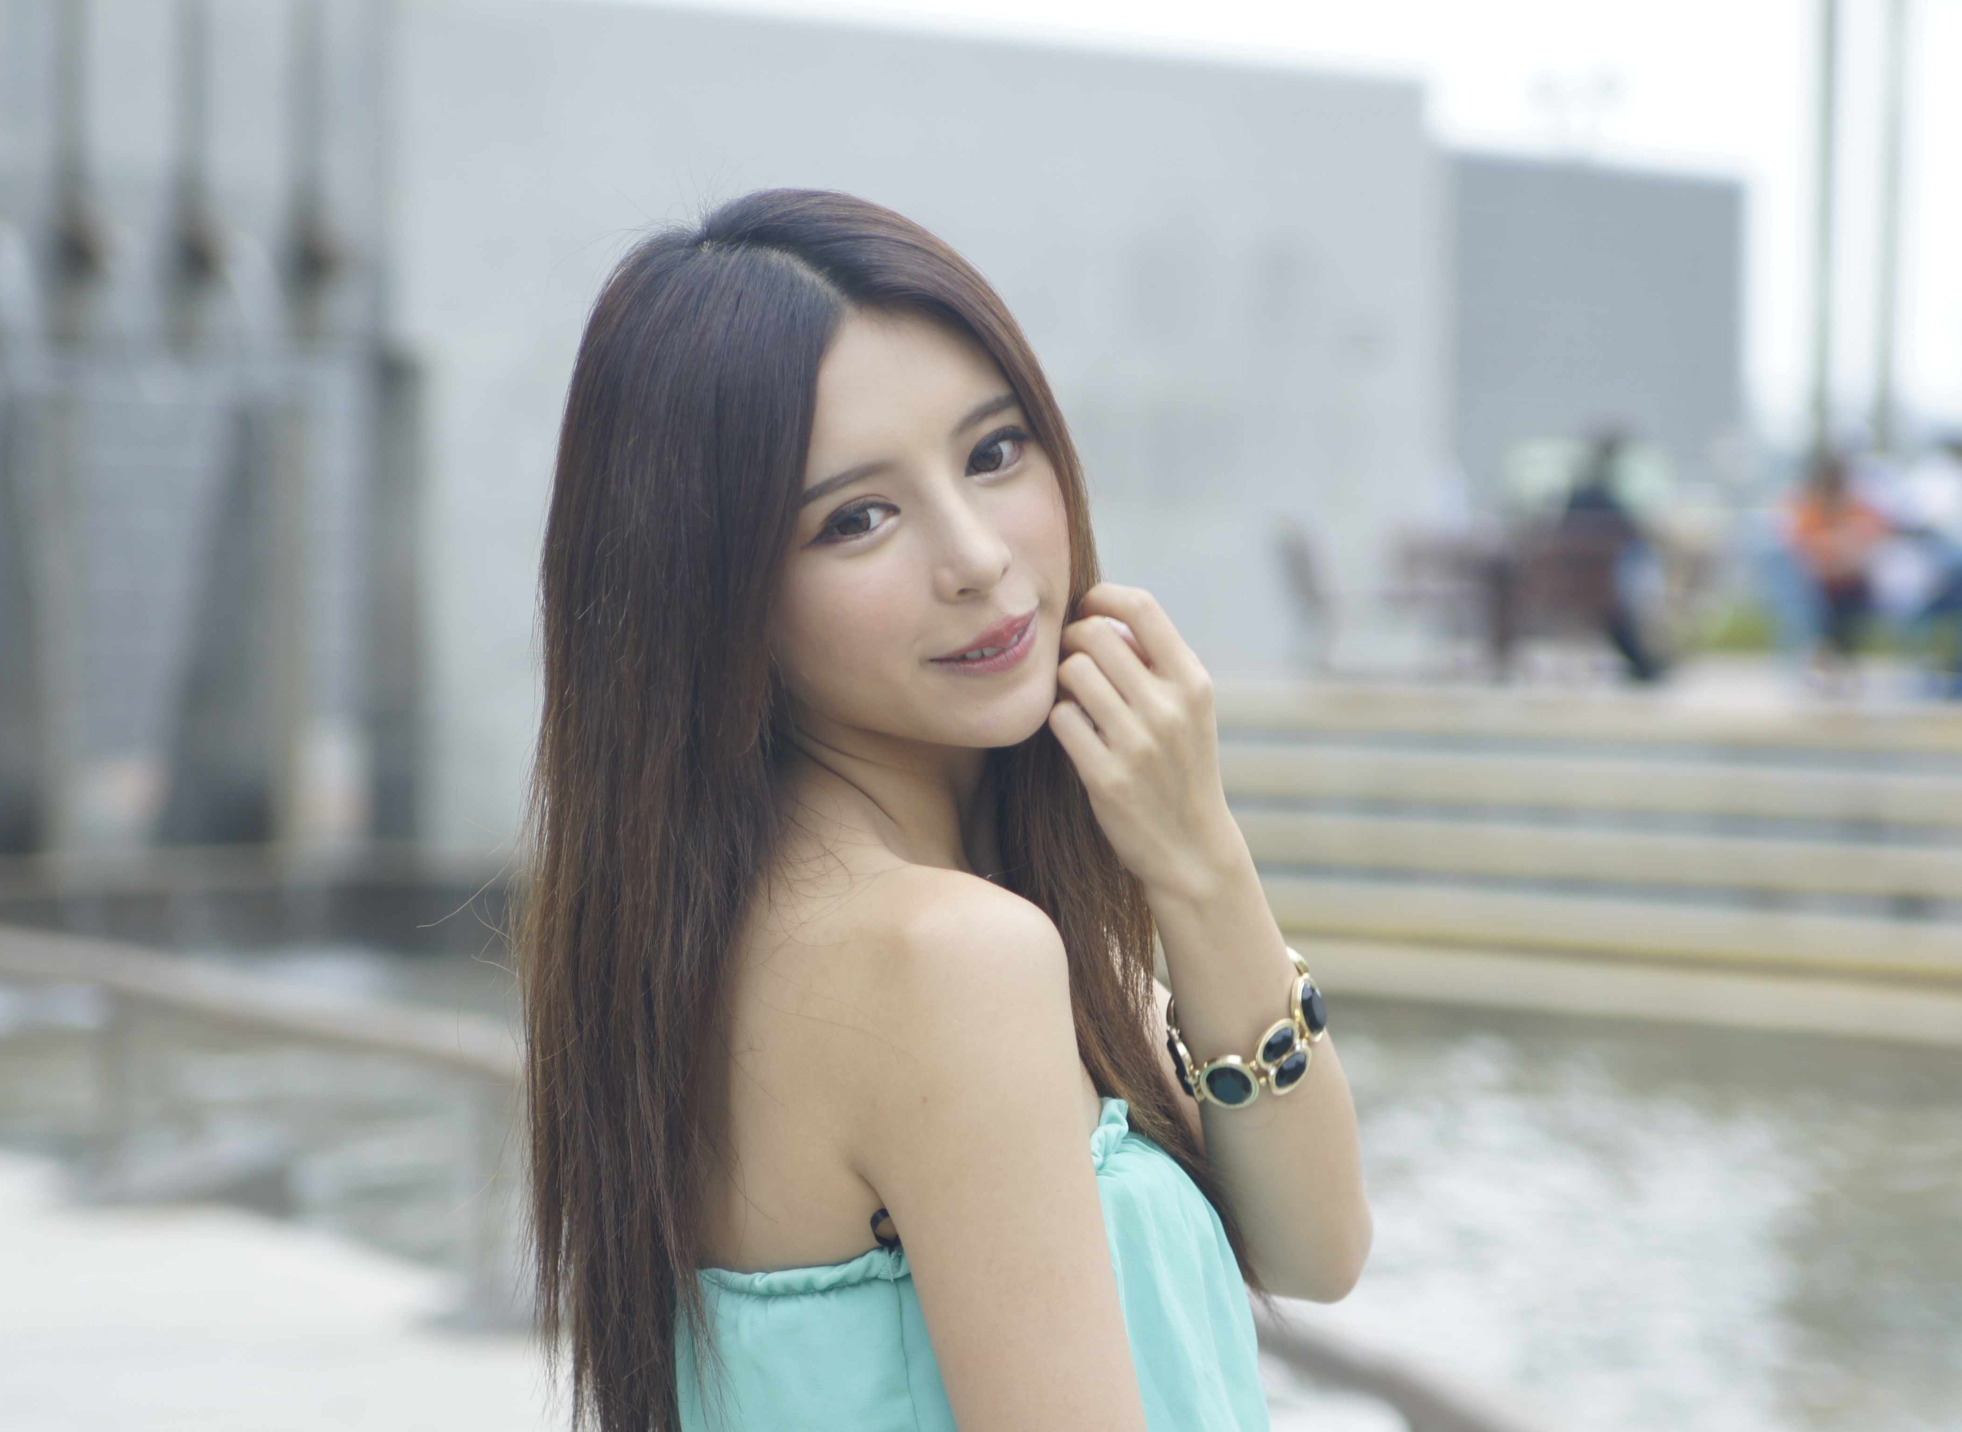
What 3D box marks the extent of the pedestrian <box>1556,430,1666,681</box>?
[{"bbox_3d":[3.529,-0.890,37.500,0.620,1.360,0.500,0,1,6],"label":"pedestrian"}]

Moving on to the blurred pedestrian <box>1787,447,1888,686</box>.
[{"bbox_3d":[4.801,-0.820,37.500,0.650,1.300,0.500,1,1,37],"label":"blurred pedestrian"}]

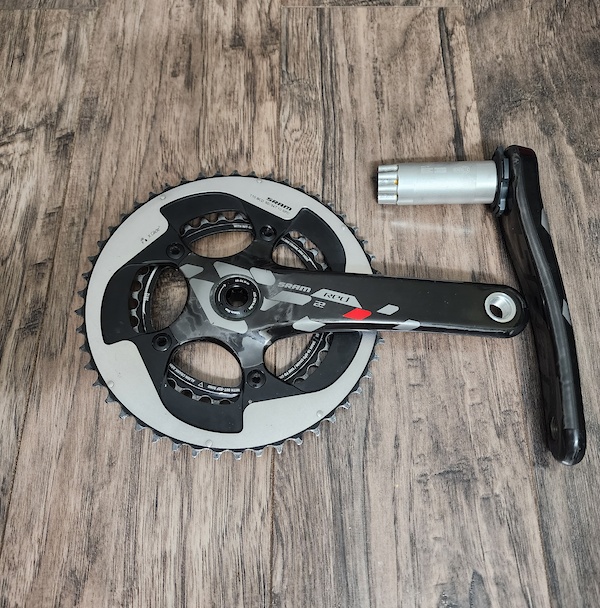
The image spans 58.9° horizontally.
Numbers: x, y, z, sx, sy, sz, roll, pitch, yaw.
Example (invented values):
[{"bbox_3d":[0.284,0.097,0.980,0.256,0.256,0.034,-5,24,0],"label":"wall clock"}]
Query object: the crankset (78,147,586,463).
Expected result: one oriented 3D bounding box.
[{"bbox_3d":[0.015,-0.009,0.353,0.324,0.045,0.220,0,70,0],"label":"crankset"}]

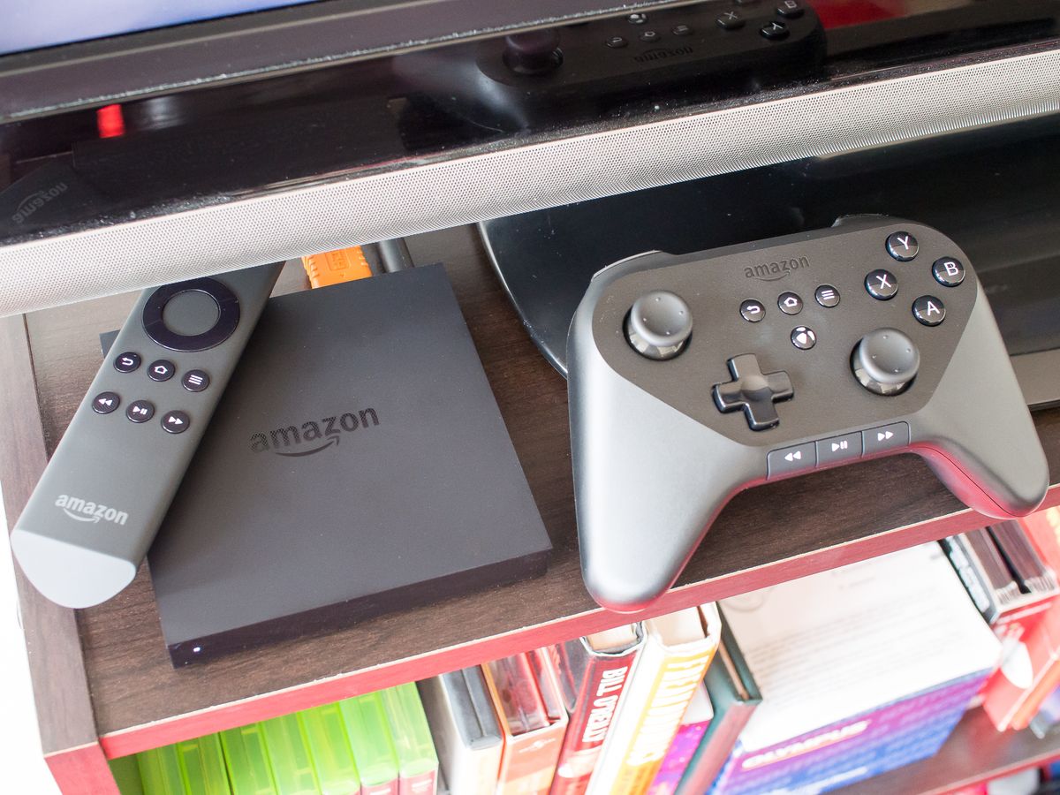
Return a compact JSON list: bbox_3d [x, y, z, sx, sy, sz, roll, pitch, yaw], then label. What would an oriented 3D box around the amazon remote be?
[{"bbox_3d":[-0.114,0.000,0.469,0.038,0.016,0.140,15,54,5],"label":"amazon remote"}]

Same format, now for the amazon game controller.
[{"bbox_3d":[0.081,-0.005,0.476,0.155,0.061,0.109,-11,67,-12],"label":"amazon game controller"}]

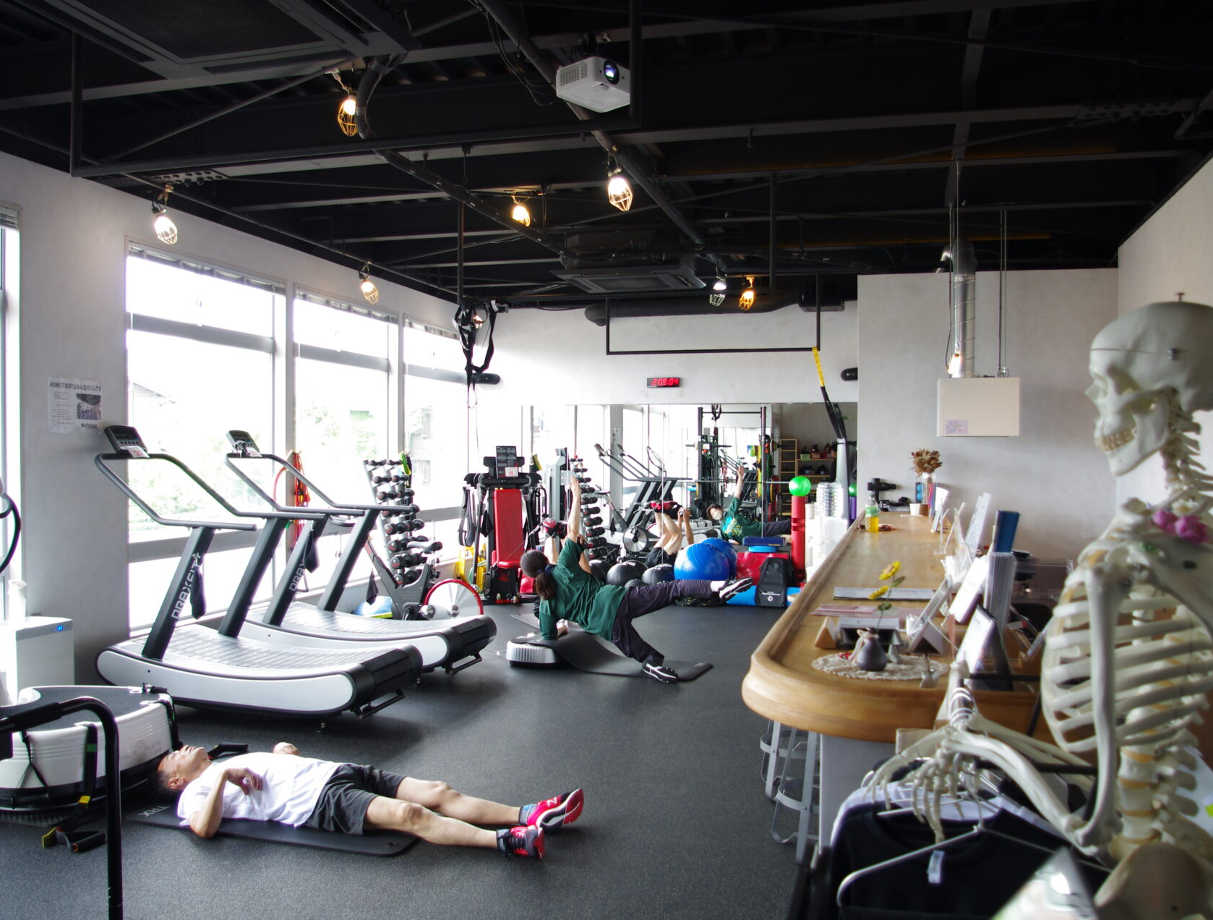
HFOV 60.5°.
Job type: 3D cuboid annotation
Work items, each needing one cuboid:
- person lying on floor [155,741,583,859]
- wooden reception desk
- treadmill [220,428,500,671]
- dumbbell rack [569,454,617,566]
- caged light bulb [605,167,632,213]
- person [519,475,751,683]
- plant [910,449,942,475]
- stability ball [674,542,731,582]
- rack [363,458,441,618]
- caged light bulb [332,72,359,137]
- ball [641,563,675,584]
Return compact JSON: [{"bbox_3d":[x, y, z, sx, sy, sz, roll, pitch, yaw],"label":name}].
[{"bbox_3d":[-0.998,1.295,4.102,1.800,0.250,0.640,0,0,18],"label":"person lying on floor"},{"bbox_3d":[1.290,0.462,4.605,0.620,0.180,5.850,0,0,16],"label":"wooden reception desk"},{"bbox_3d":[-1.700,0.594,7.016,1.780,1.580,0.810,0,0,16],"label":"treadmill"},{"bbox_3d":[-0.235,0.652,14.009,0.570,1.400,0.700,0,0,16],"label":"dumbbell rack"},{"bbox_3d":[0.076,-1.570,6.050,0.150,0.260,0.150,0,1,-45],"label":"caged light bulb"},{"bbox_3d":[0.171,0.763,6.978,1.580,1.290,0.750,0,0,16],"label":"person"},{"bbox_3d":[2.263,0.019,7.350,0.220,0.190,0.200,0,0,16],"label":"plant"},{"bbox_3d":[0.955,1.102,10.400,0.550,0.550,0.550,0,0,0],"label":"stability ball"},{"bbox_3d":[-1.721,0.682,8.817,0.570,1.400,0.700,0,0,16],"label":"rack"},{"bbox_3d":[-1.242,-1.693,4.950,0.125,0.295,0.115,0,0,16],"label":"caged light bulb"},{"bbox_3d":[0.528,1.214,10.430,0.340,0.340,0.340,0,0,0],"label":"ball"}]

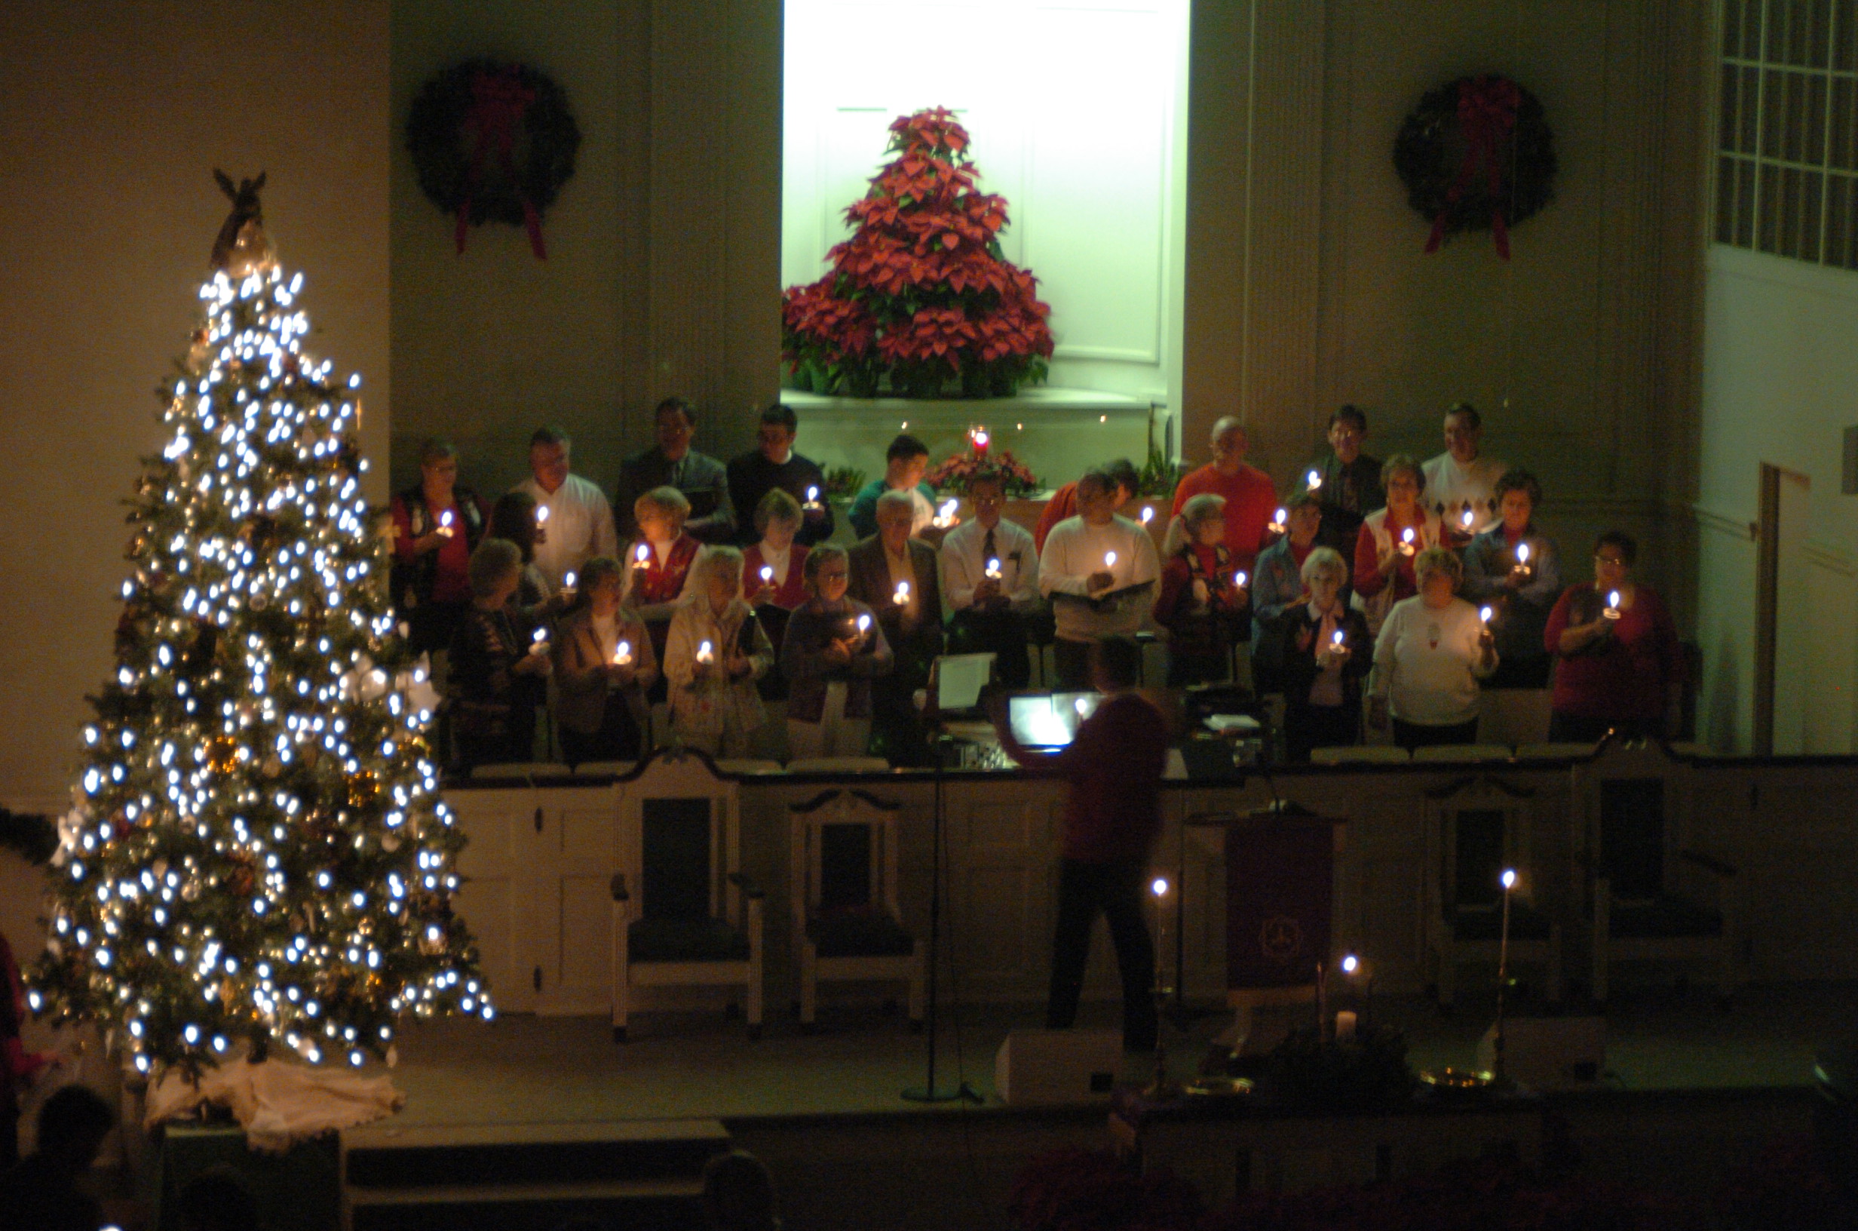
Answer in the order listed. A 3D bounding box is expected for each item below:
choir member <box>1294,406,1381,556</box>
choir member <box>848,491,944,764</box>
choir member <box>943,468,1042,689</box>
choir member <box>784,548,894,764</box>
[{"bbox_3d":[1.957,-0.135,38.999,0.480,1.730,0.420,1,7,-2],"label":"choir member"},{"bbox_3d":[-0.164,0.298,36.693,0.500,1.730,0.420,0,7,-10],"label":"choir member"},{"bbox_3d":[0.271,0.200,36.849,0.470,1.750,0.420,0,7,-6],"label":"choir member"},{"bbox_3d":[-0.417,0.504,35.921,0.510,1.630,0.420,-1,7,-14],"label":"choir member"}]

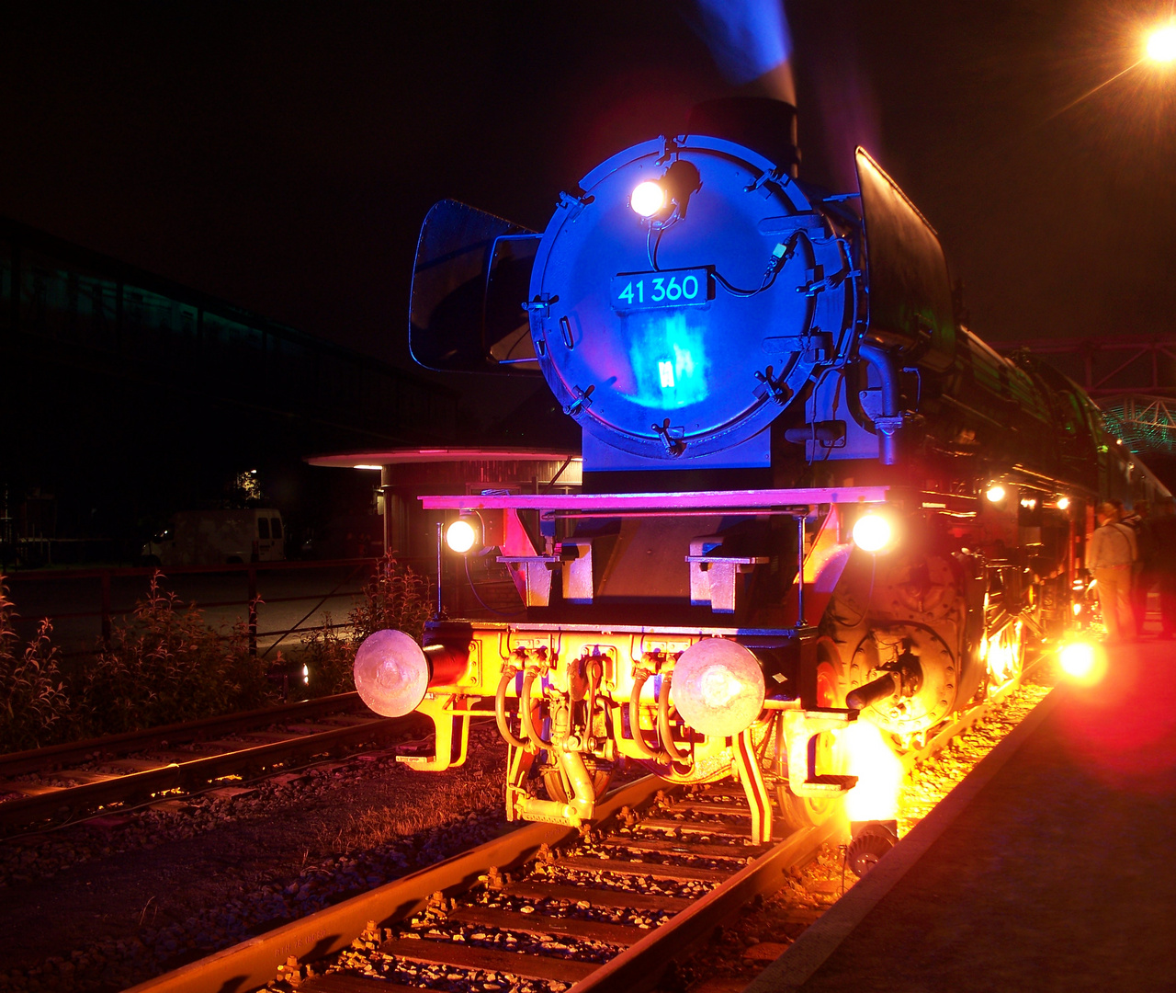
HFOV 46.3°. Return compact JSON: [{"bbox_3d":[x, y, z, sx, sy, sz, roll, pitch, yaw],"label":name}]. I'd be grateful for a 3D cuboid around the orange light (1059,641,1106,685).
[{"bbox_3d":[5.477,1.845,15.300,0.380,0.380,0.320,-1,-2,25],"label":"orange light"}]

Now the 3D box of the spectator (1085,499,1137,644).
[{"bbox_3d":[6.443,0.914,16.900,0.580,1.750,0.420,0,-2,0],"label":"spectator"}]

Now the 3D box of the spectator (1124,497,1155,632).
[{"bbox_3d":[7.214,0.940,18.000,0.500,1.740,0.350,0,-2,-11],"label":"spectator"}]

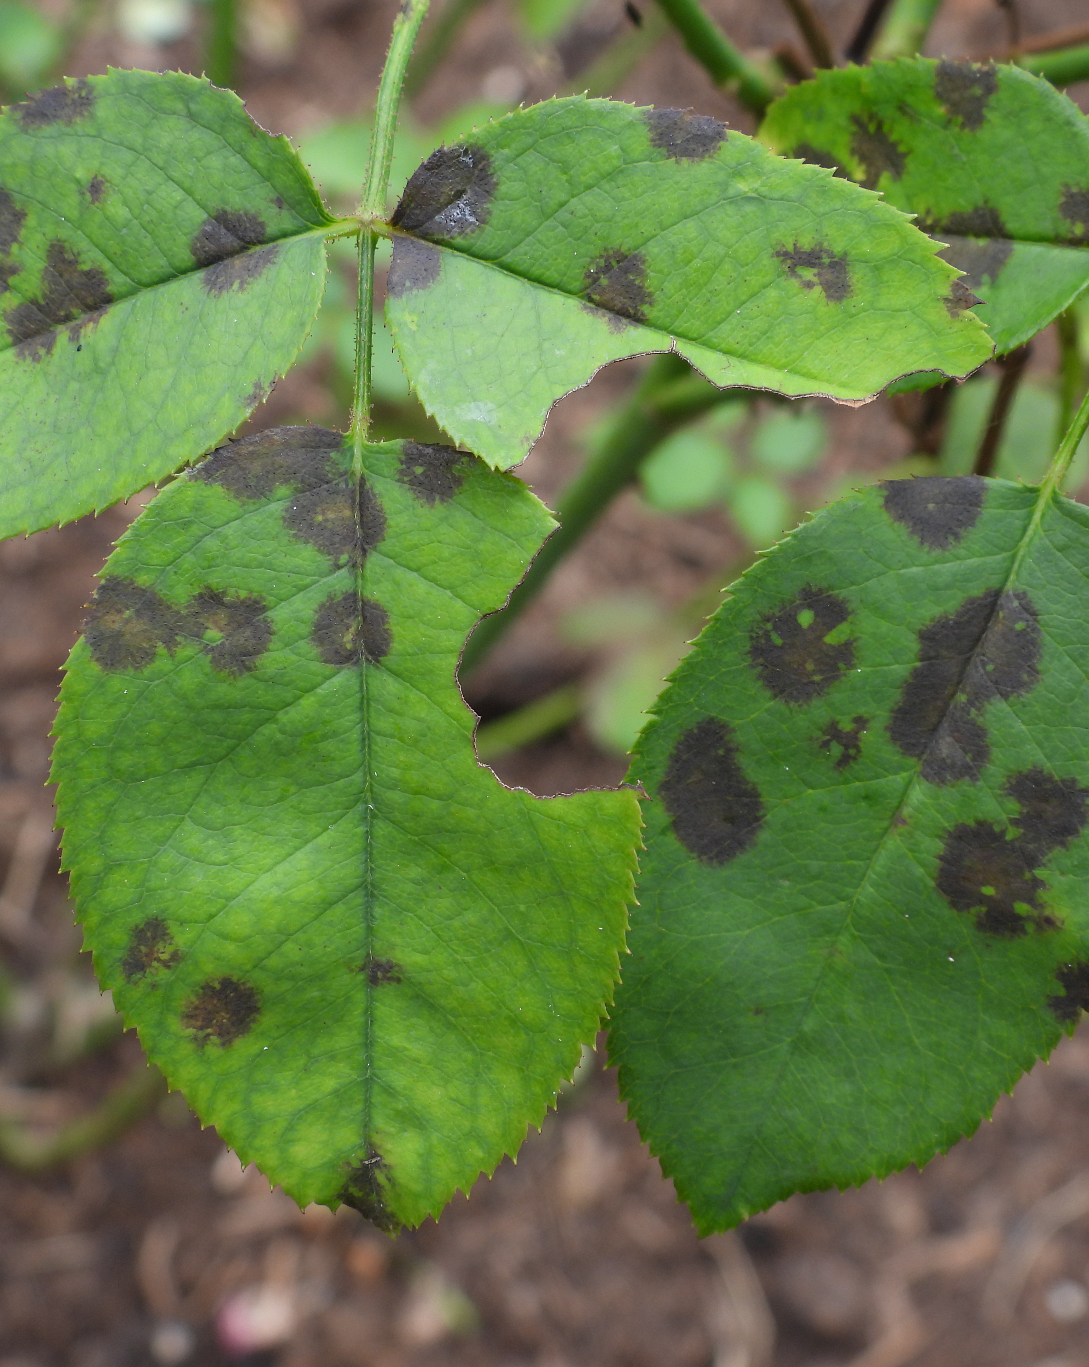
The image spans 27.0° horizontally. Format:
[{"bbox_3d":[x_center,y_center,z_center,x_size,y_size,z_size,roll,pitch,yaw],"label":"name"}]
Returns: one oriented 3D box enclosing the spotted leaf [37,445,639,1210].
[{"bbox_3d":[-0.019,0.014,0.215,0.056,0.012,0.076,0,85,0],"label":"spotted leaf"}]

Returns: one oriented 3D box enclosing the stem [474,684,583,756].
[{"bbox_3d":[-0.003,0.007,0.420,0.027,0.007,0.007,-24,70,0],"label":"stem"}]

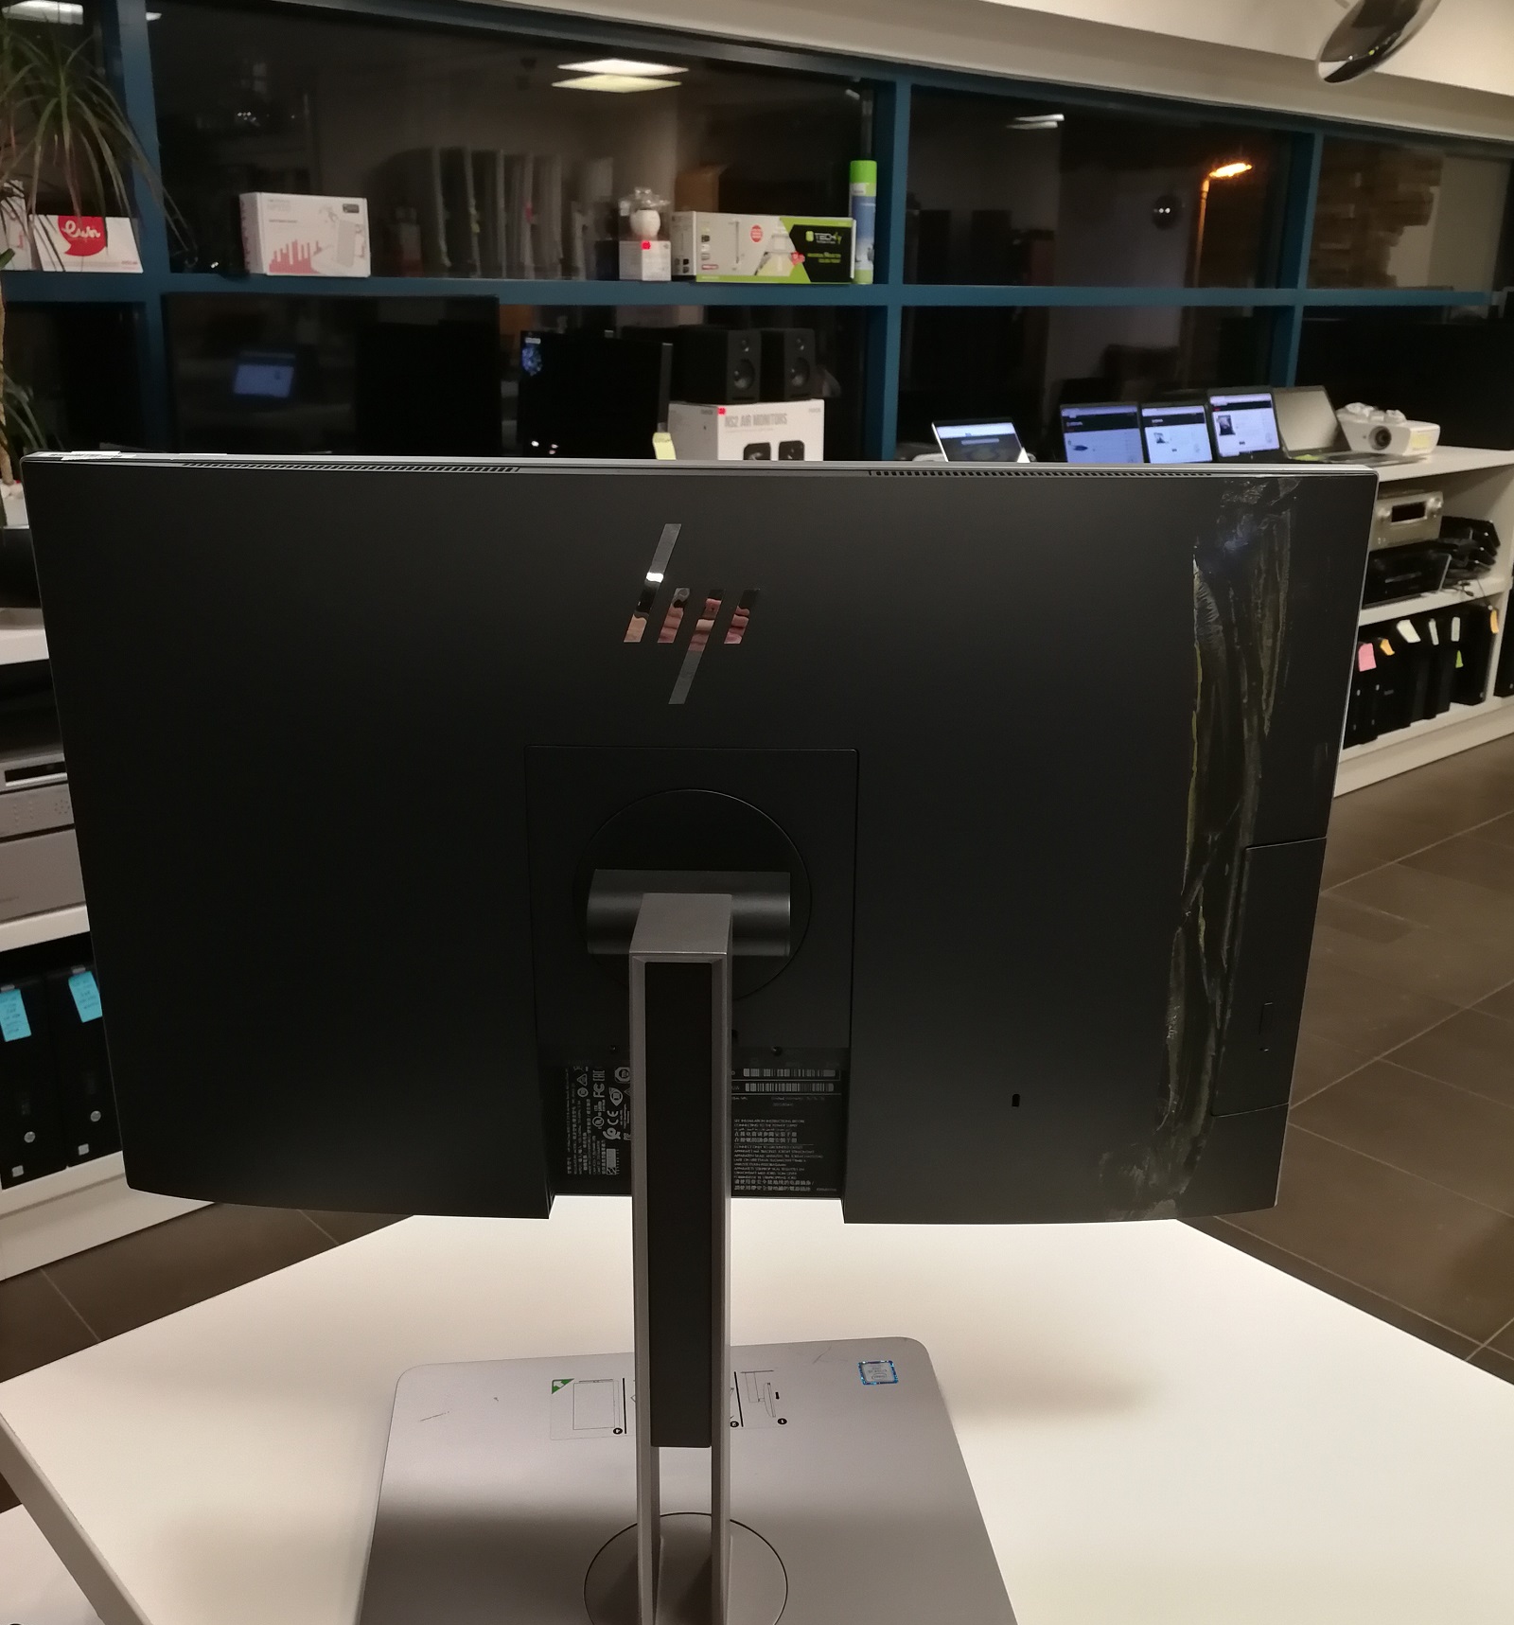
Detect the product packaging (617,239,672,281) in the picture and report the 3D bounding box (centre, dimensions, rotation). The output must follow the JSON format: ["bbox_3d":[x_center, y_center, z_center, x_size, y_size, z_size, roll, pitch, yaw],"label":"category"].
[{"bbox_3d":[-0.247,-1.221,3.491,0.078,0.082,0.084,-14,24,-38],"label":"product packaging"}]

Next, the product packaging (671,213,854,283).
[{"bbox_3d":[0.016,-1.258,3.519,0.426,0.141,0.097,-12,23,-33],"label":"product packaging"}]

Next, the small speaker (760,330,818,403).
[{"bbox_3d":[0.041,-0.991,3.477,0.092,0.148,0.154,-16,26,-41],"label":"small speaker"}]

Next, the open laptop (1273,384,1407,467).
[{"bbox_3d":[1.822,-1.198,4.889,0.340,0.212,0.355,-15,24,-39],"label":"open laptop"}]

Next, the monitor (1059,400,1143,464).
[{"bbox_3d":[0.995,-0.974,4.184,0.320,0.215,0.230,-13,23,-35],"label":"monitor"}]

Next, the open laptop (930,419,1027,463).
[{"bbox_3d":[0.648,-0.875,3.922,0.297,0.188,0.312,-14,23,-37],"label":"open laptop"}]

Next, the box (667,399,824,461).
[{"bbox_3d":[-0.033,-0.768,3.454,0.315,0.262,0.190,-16,25,-41],"label":"box"}]

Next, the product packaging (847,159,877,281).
[{"bbox_3d":[0.250,-1.398,3.739,0.063,0.274,0.063,1,19,0],"label":"product packaging"}]

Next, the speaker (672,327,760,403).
[{"bbox_3d":[-0.080,-0.961,3.378,0.094,0.147,0.154,-16,26,-41],"label":"speaker"}]

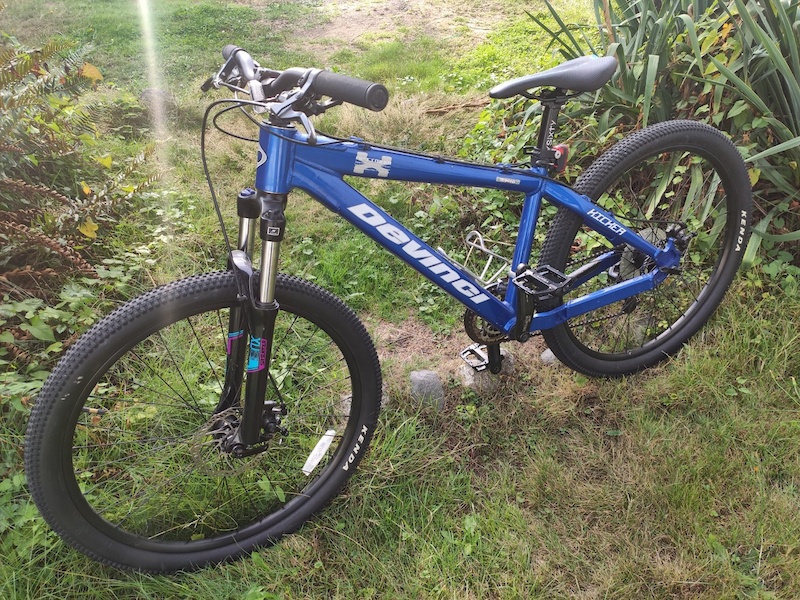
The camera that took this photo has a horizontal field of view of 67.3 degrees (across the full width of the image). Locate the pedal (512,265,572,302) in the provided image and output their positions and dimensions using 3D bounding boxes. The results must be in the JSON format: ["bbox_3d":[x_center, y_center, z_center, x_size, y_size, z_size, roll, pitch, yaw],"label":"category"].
[{"bbox_3d":[0.279,-0.029,1.178,0.091,0.024,0.094,-20,31,-18],"label":"pedal"}]

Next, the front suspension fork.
[{"bbox_3d":[-0.280,0.045,1.098,0.085,0.495,0.172,-3,25,-31],"label":"front suspension fork"}]

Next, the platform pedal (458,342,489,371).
[{"bbox_3d":[0.214,0.148,1.576,0.091,0.024,0.094,-25,32,-15],"label":"platform pedal"}]

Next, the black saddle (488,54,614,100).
[{"bbox_3d":[0.288,-0.420,1.168,0.274,0.066,0.145,-20,31,-18],"label":"black saddle"}]

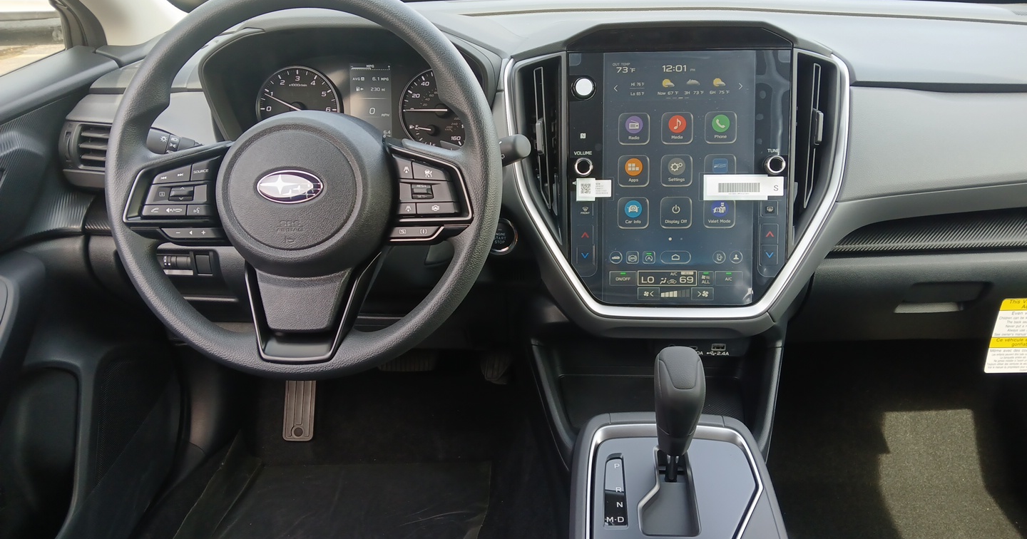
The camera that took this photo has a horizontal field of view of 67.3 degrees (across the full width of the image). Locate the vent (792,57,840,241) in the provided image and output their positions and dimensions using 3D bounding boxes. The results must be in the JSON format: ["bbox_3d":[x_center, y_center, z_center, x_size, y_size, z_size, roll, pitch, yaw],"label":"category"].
[{"bbox_3d":[0.312,-0.129,0.800,0.045,0.186,0.035,0,4,2],"label":"vent"}]

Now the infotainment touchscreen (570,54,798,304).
[{"bbox_3d":[0.174,-0.096,0.807,0.231,0.267,0.025,0,4,2],"label":"infotainment touchscreen"}]

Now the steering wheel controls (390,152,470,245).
[{"bbox_3d":[-0.078,-0.067,0.716,0.076,0.082,0.030,0,4,2],"label":"steering wheel controls"}]

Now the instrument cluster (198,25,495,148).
[{"bbox_3d":[-0.186,-0.202,0.885,0.325,0.150,0.100,0,7,2],"label":"instrument cluster"}]

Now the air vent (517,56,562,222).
[{"bbox_3d":[0.028,-0.136,0.815,0.046,0.175,0.035,0,4,2],"label":"air vent"}]

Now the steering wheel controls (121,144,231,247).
[{"bbox_3d":[-0.319,-0.070,0.730,0.096,0.088,0.030,0,4,2],"label":"steering wheel controls"}]

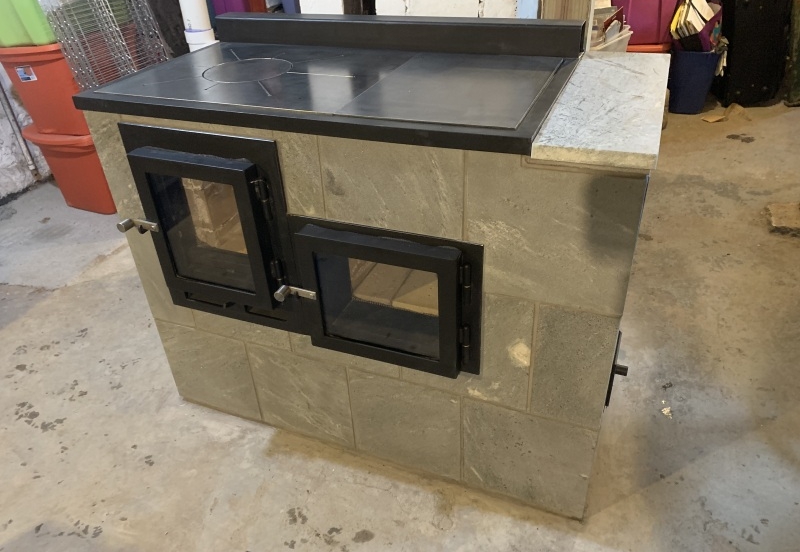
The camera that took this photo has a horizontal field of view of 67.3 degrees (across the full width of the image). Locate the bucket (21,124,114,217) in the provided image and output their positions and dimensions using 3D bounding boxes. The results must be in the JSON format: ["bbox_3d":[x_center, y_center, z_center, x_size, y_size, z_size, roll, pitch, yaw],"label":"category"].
[{"bbox_3d":[-1.529,-0.616,3.134,0.470,0.400,0.585,10,35,20],"label":"bucket"}]

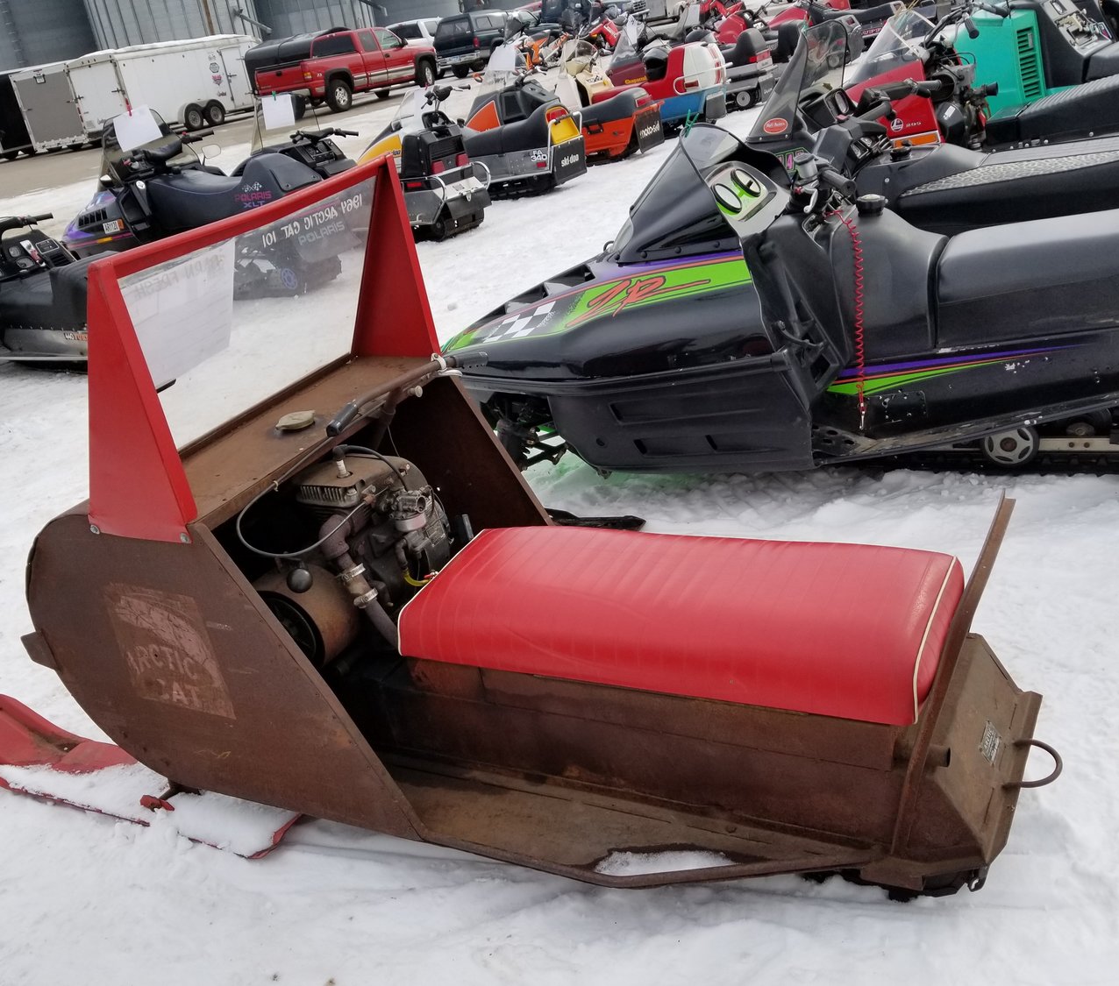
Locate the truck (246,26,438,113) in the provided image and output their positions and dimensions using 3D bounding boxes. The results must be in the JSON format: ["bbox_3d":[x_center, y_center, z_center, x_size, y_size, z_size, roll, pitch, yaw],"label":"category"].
[{"bbox_3d":[-5.673,-11.807,27.383,2.000,1.860,5.750,9,31,34],"label":"truck"}]

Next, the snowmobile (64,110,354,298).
[{"bbox_3d":[-2.807,-2.118,7.335,2.750,1.250,1.080,4,29,26],"label":"snowmobile"}]

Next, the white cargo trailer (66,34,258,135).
[{"bbox_3d":[-11.639,-12.437,30.301,2.400,2.400,5.600,8,31,32],"label":"white cargo trailer"}]

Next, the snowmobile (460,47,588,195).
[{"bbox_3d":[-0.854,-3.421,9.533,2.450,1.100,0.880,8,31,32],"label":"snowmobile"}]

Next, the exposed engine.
[{"bbox_3d":[-0.466,0.128,2.271,0.350,0.400,0.530,7,30,30],"label":"exposed engine"}]

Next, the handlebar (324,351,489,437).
[{"bbox_3d":[-0.307,-0.202,1.978,0.110,0.090,0.470,7,30,30],"label":"handlebar"}]

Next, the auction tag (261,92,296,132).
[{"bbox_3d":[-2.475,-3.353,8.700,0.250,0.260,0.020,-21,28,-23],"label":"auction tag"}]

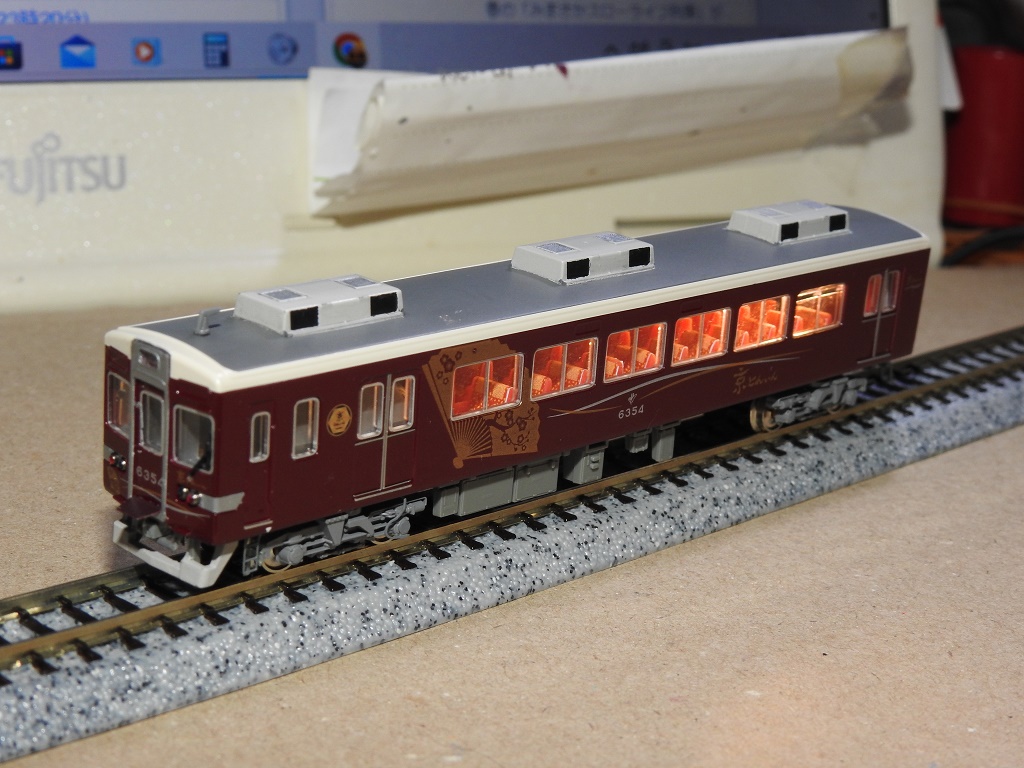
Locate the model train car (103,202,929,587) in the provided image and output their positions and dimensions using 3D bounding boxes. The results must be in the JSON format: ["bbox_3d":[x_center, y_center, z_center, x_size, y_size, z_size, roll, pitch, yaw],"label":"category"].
[{"bbox_3d":[0.007,-0.003,0.251,0.019,0.029,0.125,19,23,42],"label":"model train car"}]

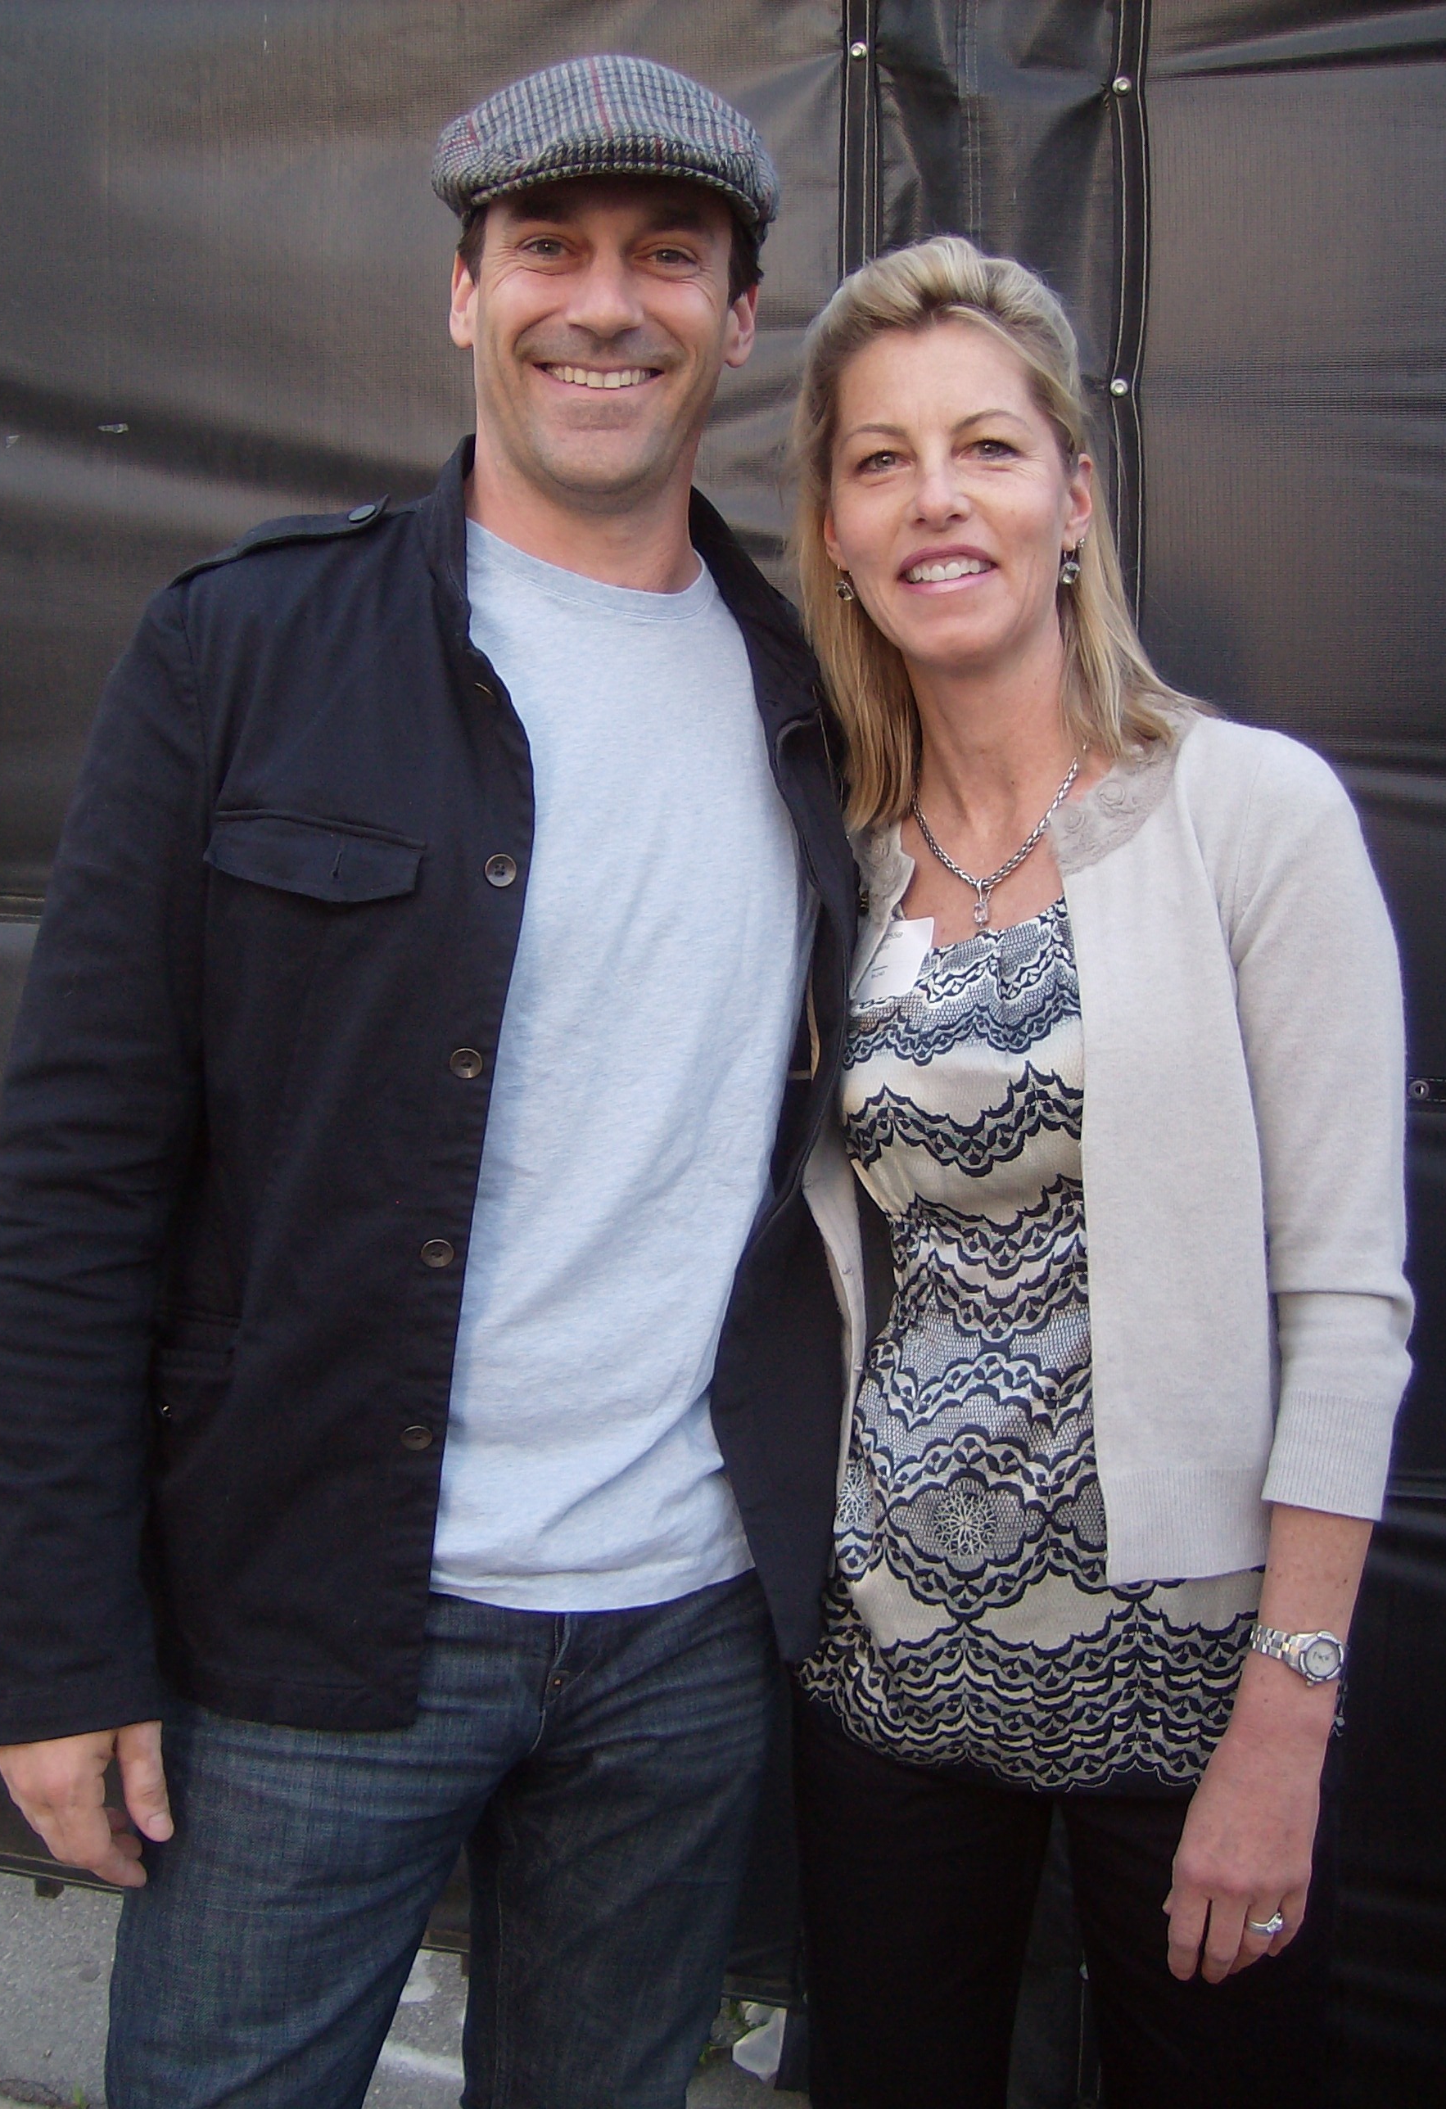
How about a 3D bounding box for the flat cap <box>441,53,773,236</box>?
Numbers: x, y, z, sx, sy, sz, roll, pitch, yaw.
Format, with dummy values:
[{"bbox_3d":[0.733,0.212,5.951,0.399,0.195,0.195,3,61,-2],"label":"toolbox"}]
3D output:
[{"bbox_3d":[-0.067,-0.532,1.291,0.209,0.114,0.275,4,13,-6],"label":"flat cap"}]

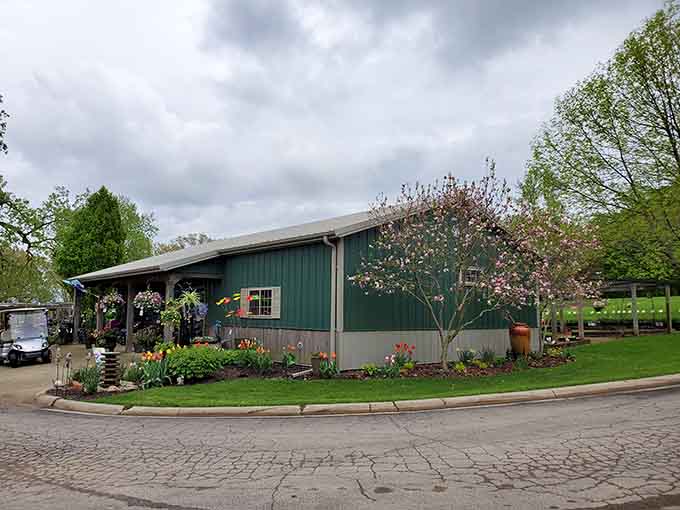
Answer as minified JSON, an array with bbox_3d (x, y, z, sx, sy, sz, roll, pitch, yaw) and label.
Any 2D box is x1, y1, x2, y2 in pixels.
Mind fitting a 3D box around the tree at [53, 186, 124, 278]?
[{"bbox_3d":[-13.247,0.365,26.545,4.100,8.030,4.100,4,-7,-26],"label":"tree"}]

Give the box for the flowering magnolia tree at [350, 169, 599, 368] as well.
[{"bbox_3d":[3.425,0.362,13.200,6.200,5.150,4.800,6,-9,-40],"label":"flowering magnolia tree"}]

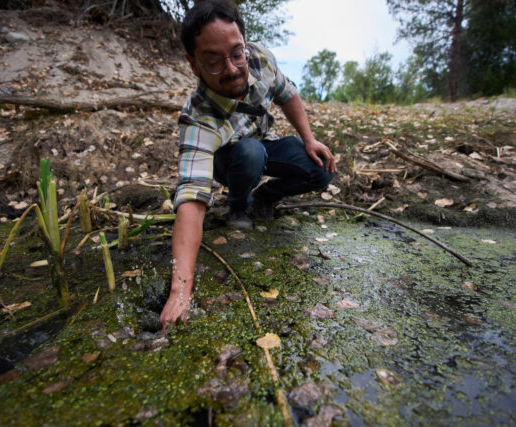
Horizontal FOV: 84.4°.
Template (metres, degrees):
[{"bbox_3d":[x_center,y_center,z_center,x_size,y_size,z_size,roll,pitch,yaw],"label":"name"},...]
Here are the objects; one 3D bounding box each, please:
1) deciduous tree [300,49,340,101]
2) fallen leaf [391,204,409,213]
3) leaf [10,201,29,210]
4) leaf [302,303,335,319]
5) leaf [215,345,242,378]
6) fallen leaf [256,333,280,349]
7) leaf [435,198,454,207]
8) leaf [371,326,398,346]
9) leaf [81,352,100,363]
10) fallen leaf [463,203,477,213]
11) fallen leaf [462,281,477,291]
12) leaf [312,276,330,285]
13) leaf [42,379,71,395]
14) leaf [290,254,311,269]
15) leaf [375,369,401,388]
[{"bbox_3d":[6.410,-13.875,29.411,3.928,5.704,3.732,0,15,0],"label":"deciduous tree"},{"bbox_3d":[0.806,-0.029,1.620,0.090,0.030,0.060,2,16,6],"label":"fallen leaf"},{"bbox_3d":[-1.264,-0.046,1.503,0.098,0.020,0.053,22,39,21],"label":"leaf"},{"bbox_3d":[0.182,0.288,0.822,0.077,0.015,0.078,-11,16,-42],"label":"leaf"},{"bbox_3d":[-0.066,0.337,0.655,0.051,0.030,0.085,-3,16,-9],"label":"leaf"},{"bbox_3d":[0.030,0.315,0.700,0.055,0.012,0.057,7,14,30],"label":"fallen leaf"},{"bbox_3d":[0.983,-0.056,1.500,0.090,0.025,0.065,0,15,0],"label":"leaf"},{"bbox_3d":[0.333,0.321,0.747,0.062,0.012,0.080,8,18,27],"label":"leaf"},{"bbox_3d":[-0.334,0.288,0.572,0.034,0.009,0.024,-5,16,-17],"label":"leaf"},{"bbox_3d":[1.095,-0.030,1.470,0.068,0.030,0.055,0,15,0],"label":"fallen leaf"},{"bbox_3d":[0.625,0.213,0.846,0.029,0.010,0.053,6,16,21],"label":"fallen leaf"},{"bbox_3d":[0.234,0.242,1.030,0.059,0.012,0.052,-2,16,-6],"label":"leaf"},{"bbox_3d":[-0.401,0.345,0.566,0.045,0.010,0.022,-9,15,-37],"label":"leaf"},{"bbox_3d":[0.151,0.169,1.001,0.068,0.020,0.058,0,15,0],"label":"leaf"},{"bbox_3d":[0.269,0.340,0.585,0.033,0.012,0.052,-2,12,-8],"label":"leaf"}]

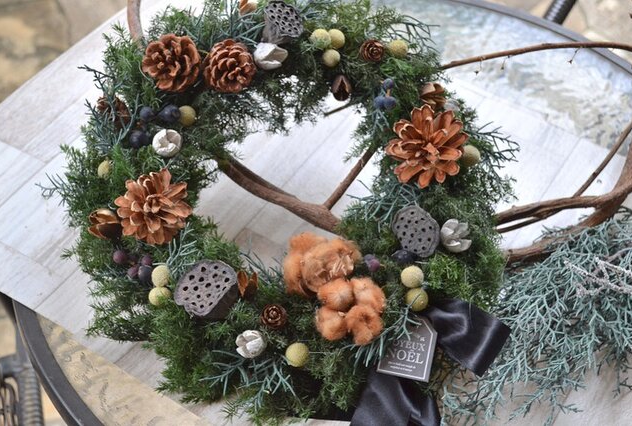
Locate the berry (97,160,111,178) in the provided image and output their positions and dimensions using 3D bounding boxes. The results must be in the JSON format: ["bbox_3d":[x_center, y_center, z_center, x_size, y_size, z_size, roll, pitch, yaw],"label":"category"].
[{"bbox_3d":[-0.166,-0.034,0.749,0.013,0.014,0.013,1,52,-1],"label":"berry"}]

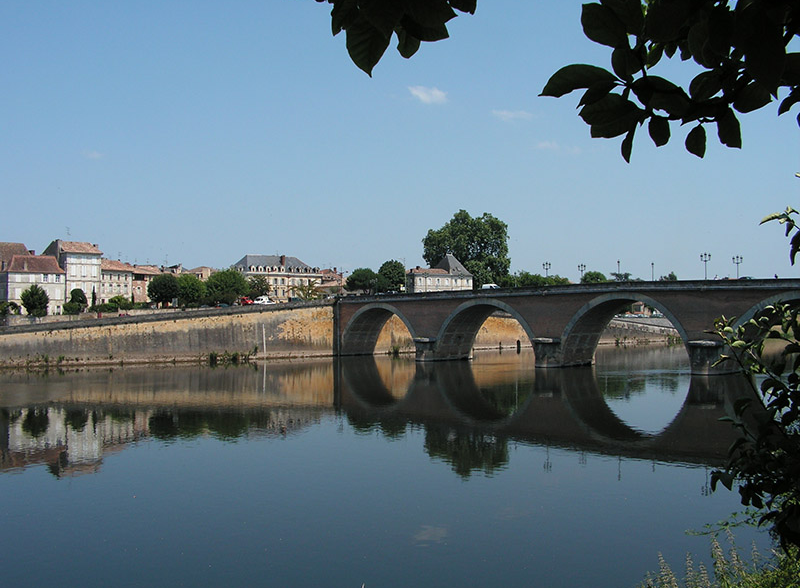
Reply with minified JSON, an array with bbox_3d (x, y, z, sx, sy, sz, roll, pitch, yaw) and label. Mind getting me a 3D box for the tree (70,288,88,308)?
[{"bbox_3d":[-65.870,1.130,171.000,3.680,4.500,3.600,0,-1,0],"label":"tree"}]

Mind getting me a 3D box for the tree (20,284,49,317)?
[{"bbox_3d":[-73.360,1.410,167.000,5.580,6.580,5.600,0,-1,0],"label":"tree"}]

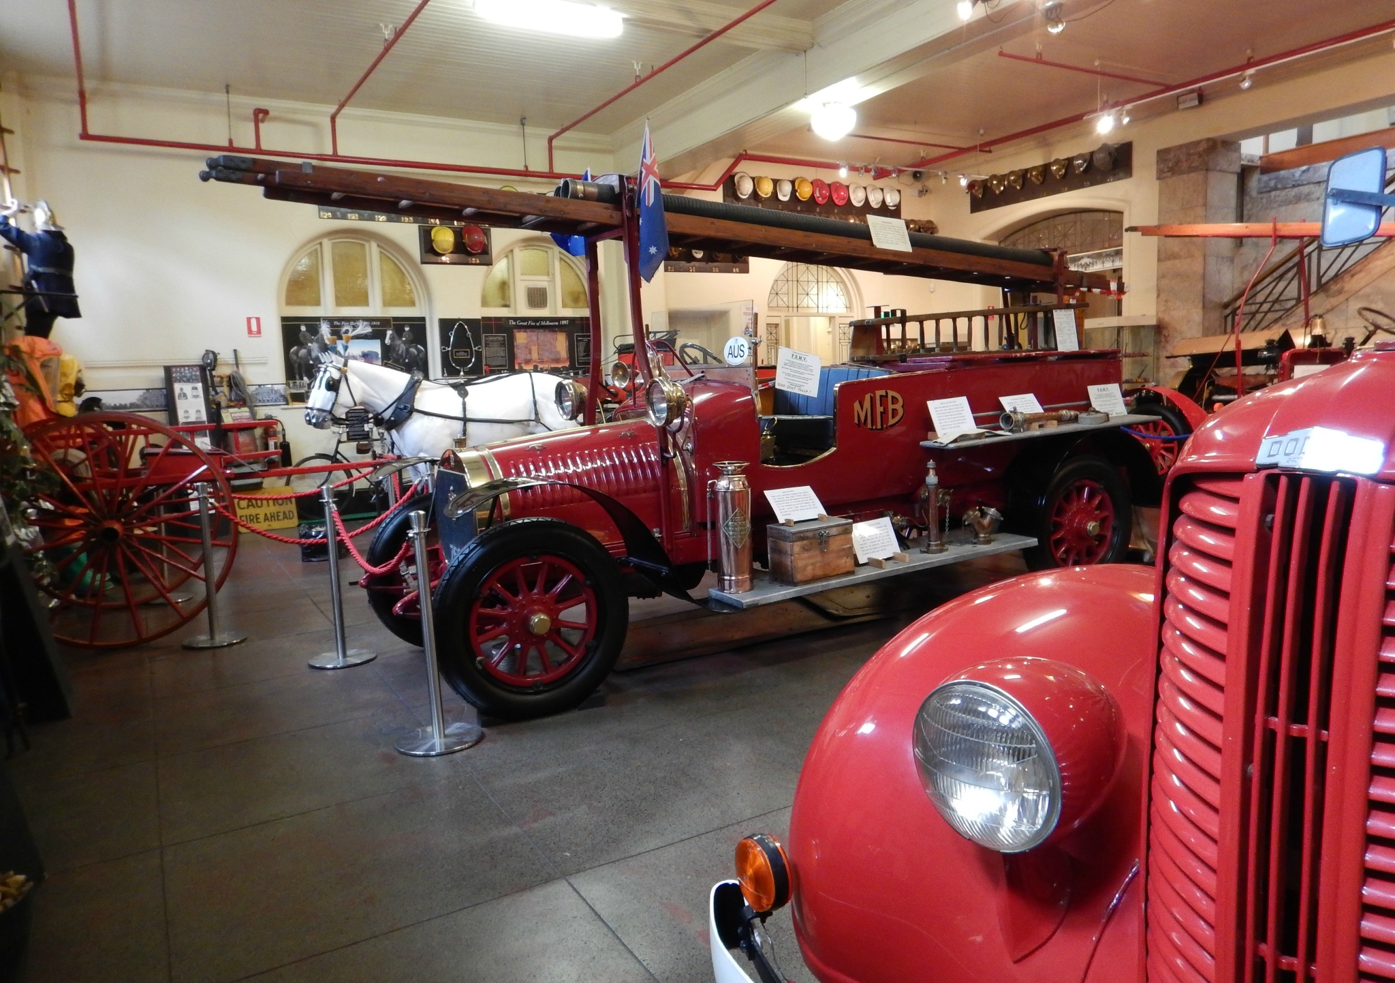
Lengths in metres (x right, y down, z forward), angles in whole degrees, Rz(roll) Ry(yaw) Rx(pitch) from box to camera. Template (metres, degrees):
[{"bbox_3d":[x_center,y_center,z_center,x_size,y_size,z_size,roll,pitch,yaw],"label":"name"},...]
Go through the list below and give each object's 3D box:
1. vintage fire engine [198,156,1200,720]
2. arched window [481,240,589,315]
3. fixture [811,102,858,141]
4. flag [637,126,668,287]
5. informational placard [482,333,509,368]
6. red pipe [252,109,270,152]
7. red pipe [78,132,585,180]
[{"bbox_3d":[0.555,-0.467,5.825,6.167,2.526,1.618,-6,8,-33],"label":"vintage fire engine"},{"bbox_3d":[-2.047,-2.768,12.495,1.536,0.989,0.148,-6,8,-30],"label":"arched window"},{"bbox_3d":[1.330,-3.598,9.405,0.405,0.370,0.405,-2,7,0],"label":"fixture"},{"bbox_3d":[-0.222,-1.439,4.811,0.163,0.759,0.089,-6,8,-33],"label":"flag"},{"bbox_3d":[-2.553,-1.783,12.221,0.342,0.436,0.020,-6,8,-30],"label":"informational placard"},{"bbox_3d":[-4.782,-3.958,10.597,0.168,0.424,0.158,-6,8,-30],"label":"red pipe"},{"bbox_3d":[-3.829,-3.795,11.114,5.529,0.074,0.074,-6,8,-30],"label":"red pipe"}]

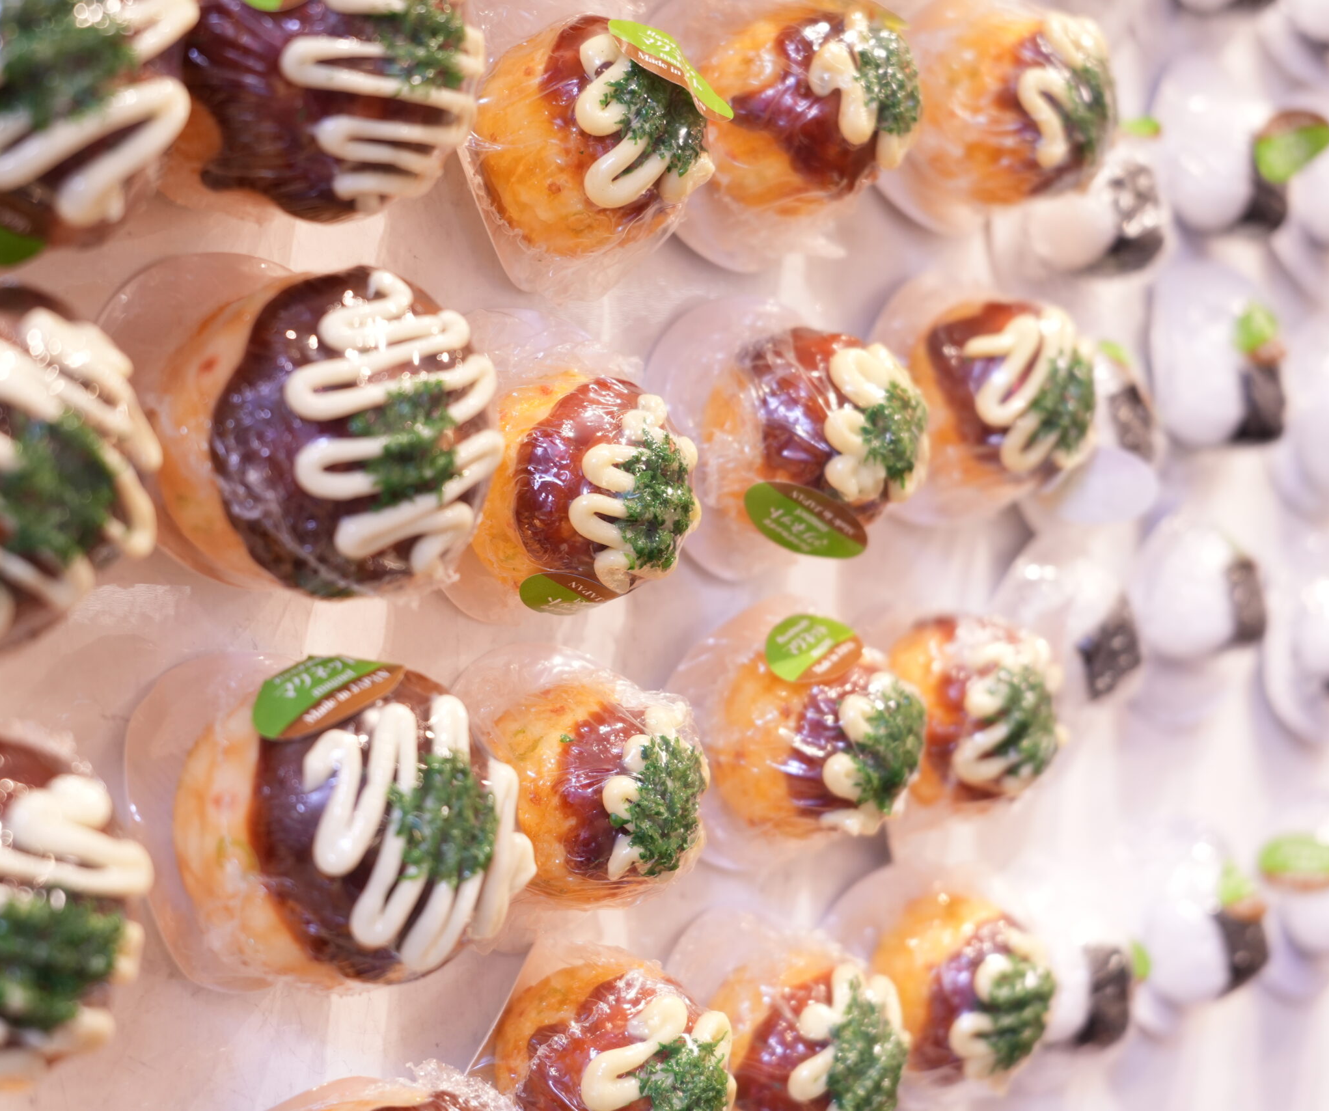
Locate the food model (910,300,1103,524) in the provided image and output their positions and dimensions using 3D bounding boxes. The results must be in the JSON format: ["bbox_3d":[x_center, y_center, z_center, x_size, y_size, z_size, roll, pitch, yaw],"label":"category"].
[{"bbox_3d":[0.076,-0.035,0.606,0.040,0.043,0.043,6,8,36],"label":"food model"}]

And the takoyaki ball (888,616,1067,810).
[{"bbox_3d":[0.070,0.035,0.611,0.040,0.043,0.043,6,8,36],"label":"takoyaki ball"}]

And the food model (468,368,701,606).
[{"bbox_3d":[-0.014,-0.012,0.490,0.040,0.043,0.043,6,8,36],"label":"food model"}]

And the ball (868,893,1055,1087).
[{"bbox_3d":[0.068,0.097,0.617,0.040,0.043,0.043,6,8,36],"label":"ball"}]

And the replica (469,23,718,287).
[{"bbox_3d":[-0.012,-0.073,0.480,0.040,0.043,0.043,6,8,36],"label":"replica"}]

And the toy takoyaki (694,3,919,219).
[{"bbox_3d":[0.028,-0.087,0.538,0.040,0.043,0.043,6,8,36],"label":"toy takoyaki"}]

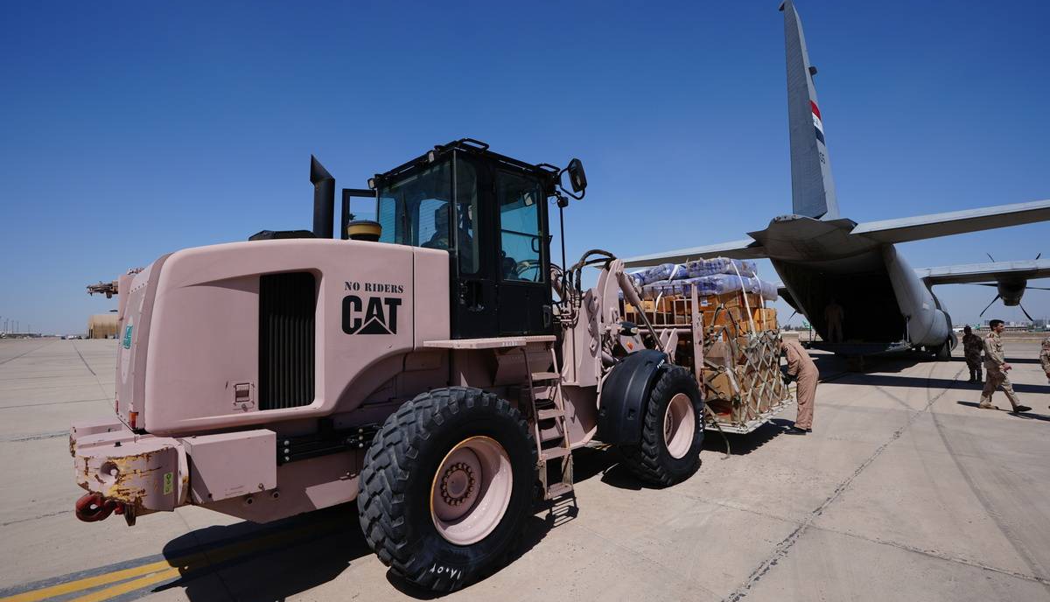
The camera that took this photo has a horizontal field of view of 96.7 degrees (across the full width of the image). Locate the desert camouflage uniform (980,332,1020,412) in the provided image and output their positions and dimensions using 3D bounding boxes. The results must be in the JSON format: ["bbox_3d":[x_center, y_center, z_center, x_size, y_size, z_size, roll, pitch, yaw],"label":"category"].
[{"bbox_3d":[9.704,1.377,9.568,0.480,1.520,0.620,3,-5,-38],"label":"desert camouflage uniform"}]

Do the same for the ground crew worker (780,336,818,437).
[{"bbox_3d":[4.415,1.390,7.770,0.780,1.550,0.550,-3,-4,28],"label":"ground crew worker"}]

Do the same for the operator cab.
[{"bbox_3d":[-0.618,-0.444,4.685,1.340,1.650,1.360,3,-5,-44],"label":"operator cab"}]

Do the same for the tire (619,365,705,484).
[{"bbox_3d":[1.594,1.399,5.336,1.330,1.310,0.460,3,-5,-44],"label":"tire"}]

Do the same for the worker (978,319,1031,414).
[{"bbox_3d":[9.754,1.322,9.569,0.520,1.820,0.760,3,-5,-38],"label":"worker"}]

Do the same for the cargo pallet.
[{"bbox_3d":[2.703,0.695,8.062,2.740,2.250,2.240,-4,0,44],"label":"cargo pallet"}]

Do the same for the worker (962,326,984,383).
[{"bbox_3d":[13.704,1.624,14.327,0.400,1.770,0.540,0,-4,-3],"label":"worker"}]

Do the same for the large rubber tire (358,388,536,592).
[{"bbox_3d":[-0.486,1.285,3.350,1.330,1.310,0.460,3,-5,-44],"label":"large rubber tire"}]

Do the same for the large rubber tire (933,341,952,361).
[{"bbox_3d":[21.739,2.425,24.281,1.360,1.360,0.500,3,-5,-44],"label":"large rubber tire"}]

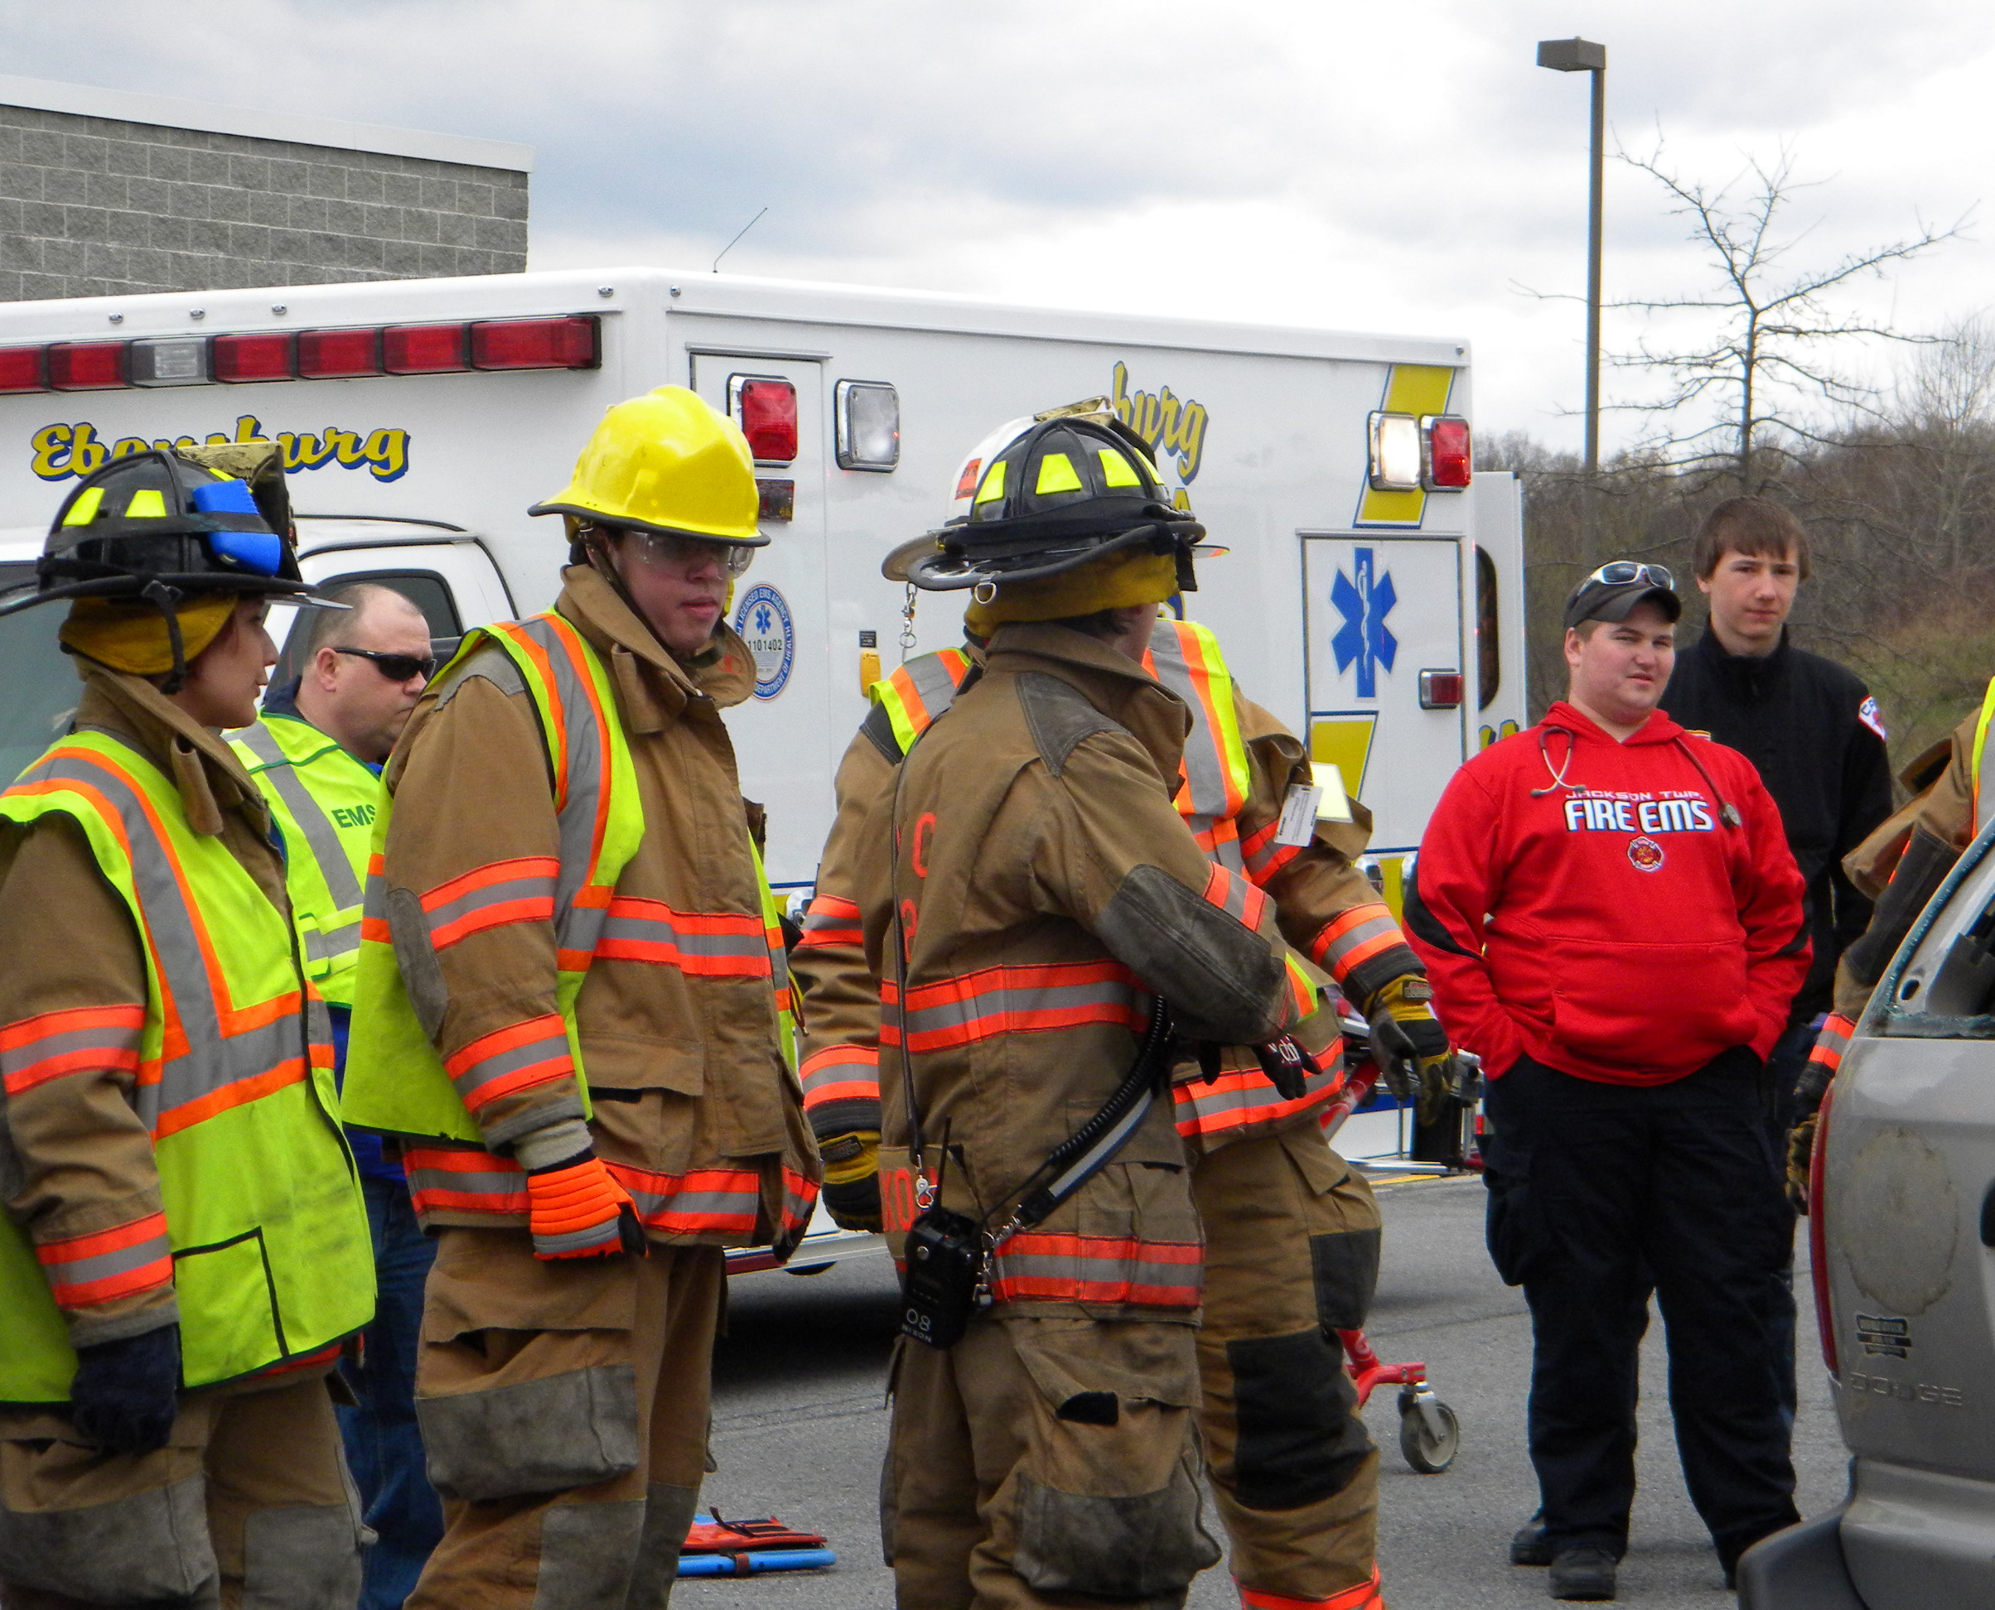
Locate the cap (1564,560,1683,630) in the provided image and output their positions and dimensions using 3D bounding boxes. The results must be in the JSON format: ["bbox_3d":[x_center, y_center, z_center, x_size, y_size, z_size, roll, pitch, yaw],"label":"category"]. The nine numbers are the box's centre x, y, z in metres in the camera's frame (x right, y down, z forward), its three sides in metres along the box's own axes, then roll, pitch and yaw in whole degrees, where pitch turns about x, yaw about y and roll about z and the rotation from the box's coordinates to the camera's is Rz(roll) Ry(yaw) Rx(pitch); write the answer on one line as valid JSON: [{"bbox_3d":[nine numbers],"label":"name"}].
[{"bbox_3d":[1.075,-0.362,11.200,0.180,0.135,0.260,0,-2,-25],"label":"cap"}]

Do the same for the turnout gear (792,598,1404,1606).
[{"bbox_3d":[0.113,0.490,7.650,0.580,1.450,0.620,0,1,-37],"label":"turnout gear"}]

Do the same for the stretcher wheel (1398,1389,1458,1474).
[{"bbox_3d":[0.875,1.272,13.200,0.055,0.165,0.150,1,1,38],"label":"stretcher wheel"}]

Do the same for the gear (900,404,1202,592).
[{"bbox_3d":[0.068,-0.357,7.600,0.290,0.220,0.400,1,2,30],"label":"gear"}]

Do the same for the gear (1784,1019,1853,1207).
[{"bbox_3d":[1.198,0.451,9.500,0.130,0.280,0.120,10,1,-9],"label":"gear"}]

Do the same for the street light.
[{"bbox_3d":[5.146,-3.130,58.000,0.500,7.500,0.650,1,1,38],"label":"street light"}]

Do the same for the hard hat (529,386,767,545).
[{"bbox_3d":[-0.435,-0.422,8.100,0.325,0.175,0.255,12,8,34],"label":"hard hat"}]

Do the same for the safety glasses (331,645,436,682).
[{"bbox_3d":[-0.901,-0.209,9.600,0.145,0.050,0.145,7,5,40],"label":"safety glasses"}]

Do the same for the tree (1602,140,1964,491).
[{"bbox_3d":[5.060,-1.898,44.000,2.900,5.500,2.800,0,1,0],"label":"tree"}]

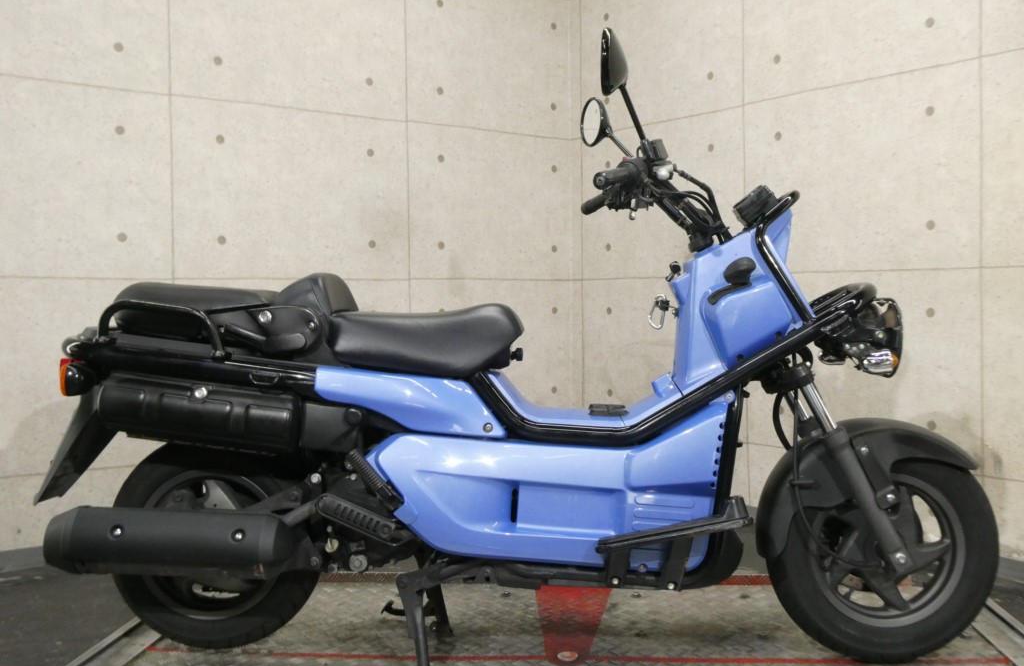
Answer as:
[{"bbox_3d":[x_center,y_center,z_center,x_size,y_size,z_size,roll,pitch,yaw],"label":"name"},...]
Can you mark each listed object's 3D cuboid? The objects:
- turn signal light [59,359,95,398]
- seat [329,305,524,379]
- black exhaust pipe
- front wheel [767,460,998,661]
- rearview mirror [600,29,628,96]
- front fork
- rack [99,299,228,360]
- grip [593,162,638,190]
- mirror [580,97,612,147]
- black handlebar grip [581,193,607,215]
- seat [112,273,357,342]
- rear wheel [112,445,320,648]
[{"bbox_3d":[-0.893,0.096,2.128,0.078,0.072,0.085,-1,2,2],"label":"turn signal light"},{"bbox_3d":[-0.171,0.014,2.284,0.400,0.155,0.310,0,2,4],"label":"seat"},{"bbox_3d":[-0.688,0.426,2.106,0.520,0.143,0.145,1,2,2],"label":"black exhaust pipe"},{"bbox_3d":[0.803,0.463,2.240,0.502,0.502,0.115,-1,2,-4],"label":"front wheel"},{"bbox_3d":[0.188,-0.496,1.902,0.048,0.125,0.125,1,2,20],"label":"rearview mirror"},{"bbox_3d":[0.716,0.305,2.229,0.075,0.450,0.225,-29,4,-3],"label":"front fork"},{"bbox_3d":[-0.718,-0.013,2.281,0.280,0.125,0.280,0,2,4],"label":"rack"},{"bbox_3d":[0.200,-0.298,1.962,0.038,0.038,0.125,1,16,34],"label":"grip"},{"bbox_3d":[0.213,-0.523,2.575,0.050,0.122,0.125,3,1,-19],"label":"mirror"},{"bbox_3d":[0.222,-0.317,2.527,0.038,0.038,0.125,-1,-10,-29],"label":"black handlebar grip"},{"bbox_3d":[-0.616,-0.060,2.312,0.540,0.150,0.280,0,2,4],"label":"seat"},{"bbox_3d":[-0.664,0.469,2.337,0.487,0.487,0.130,0,2,4],"label":"rear wheel"}]

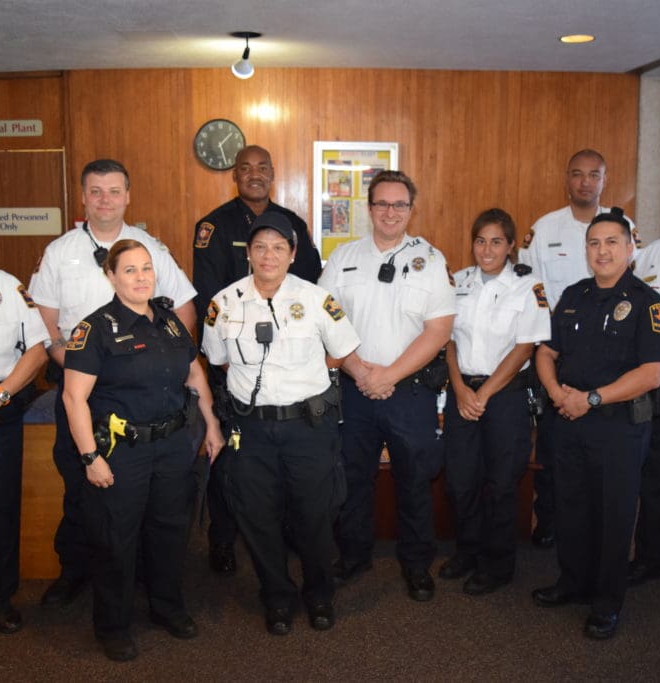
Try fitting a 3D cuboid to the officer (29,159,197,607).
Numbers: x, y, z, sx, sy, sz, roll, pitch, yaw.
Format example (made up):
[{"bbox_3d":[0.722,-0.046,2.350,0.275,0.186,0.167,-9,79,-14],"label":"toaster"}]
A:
[{"bbox_3d":[-0.863,0.178,3.117,0.630,1.809,0.400,-2,9,-15],"label":"officer"}]

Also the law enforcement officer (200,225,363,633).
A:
[{"bbox_3d":[-0.161,0.310,2.937,0.580,1.596,0.380,0,9,3],"label":"law enforcement officer"}]

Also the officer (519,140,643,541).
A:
[{"bbox_3d":[1.183,0.037,3.712,0.580,1.901,0.380,2,9,15],"label":"officer"}]

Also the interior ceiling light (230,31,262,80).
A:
[{"bbox_3d":[-0.498,-1.694,4.550,0.185,0.275,0.210,-2,9,-10],"label":"interior ceiling light"}]

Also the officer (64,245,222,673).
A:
[{"bbox_3d":[-0.699,0.383,2.803,0.570,1.540,0.420,-8,12,-40],"label":"officer"}]

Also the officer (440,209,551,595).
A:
[{"bbox_3d":[0.703,0.256,3.284,0.470,1.630,0.370,6,11,33],"label":"officer"}]

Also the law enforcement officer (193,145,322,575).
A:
[{"bbox_3d":[-0.333,0.103,3.434,0.600,1.890,0.370,-2,9,-13],"label":"law enforcement officer"}]

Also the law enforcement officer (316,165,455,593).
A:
[{"bbox_3d":[0.236,0.192,3.213,0.580,1.780,0.420,2,9,15],"label":"law enforcement officer"}]

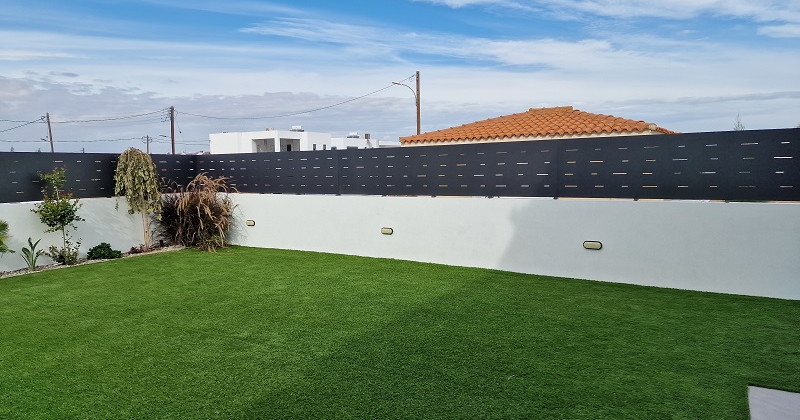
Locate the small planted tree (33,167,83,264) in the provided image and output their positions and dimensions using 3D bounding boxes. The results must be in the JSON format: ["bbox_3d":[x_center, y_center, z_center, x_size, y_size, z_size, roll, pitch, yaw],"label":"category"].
[{"bbox_3d":[-5.894,0.112,9.059,0.750,1.701,0.850,2,5,33],"label":"small planted tree"}]

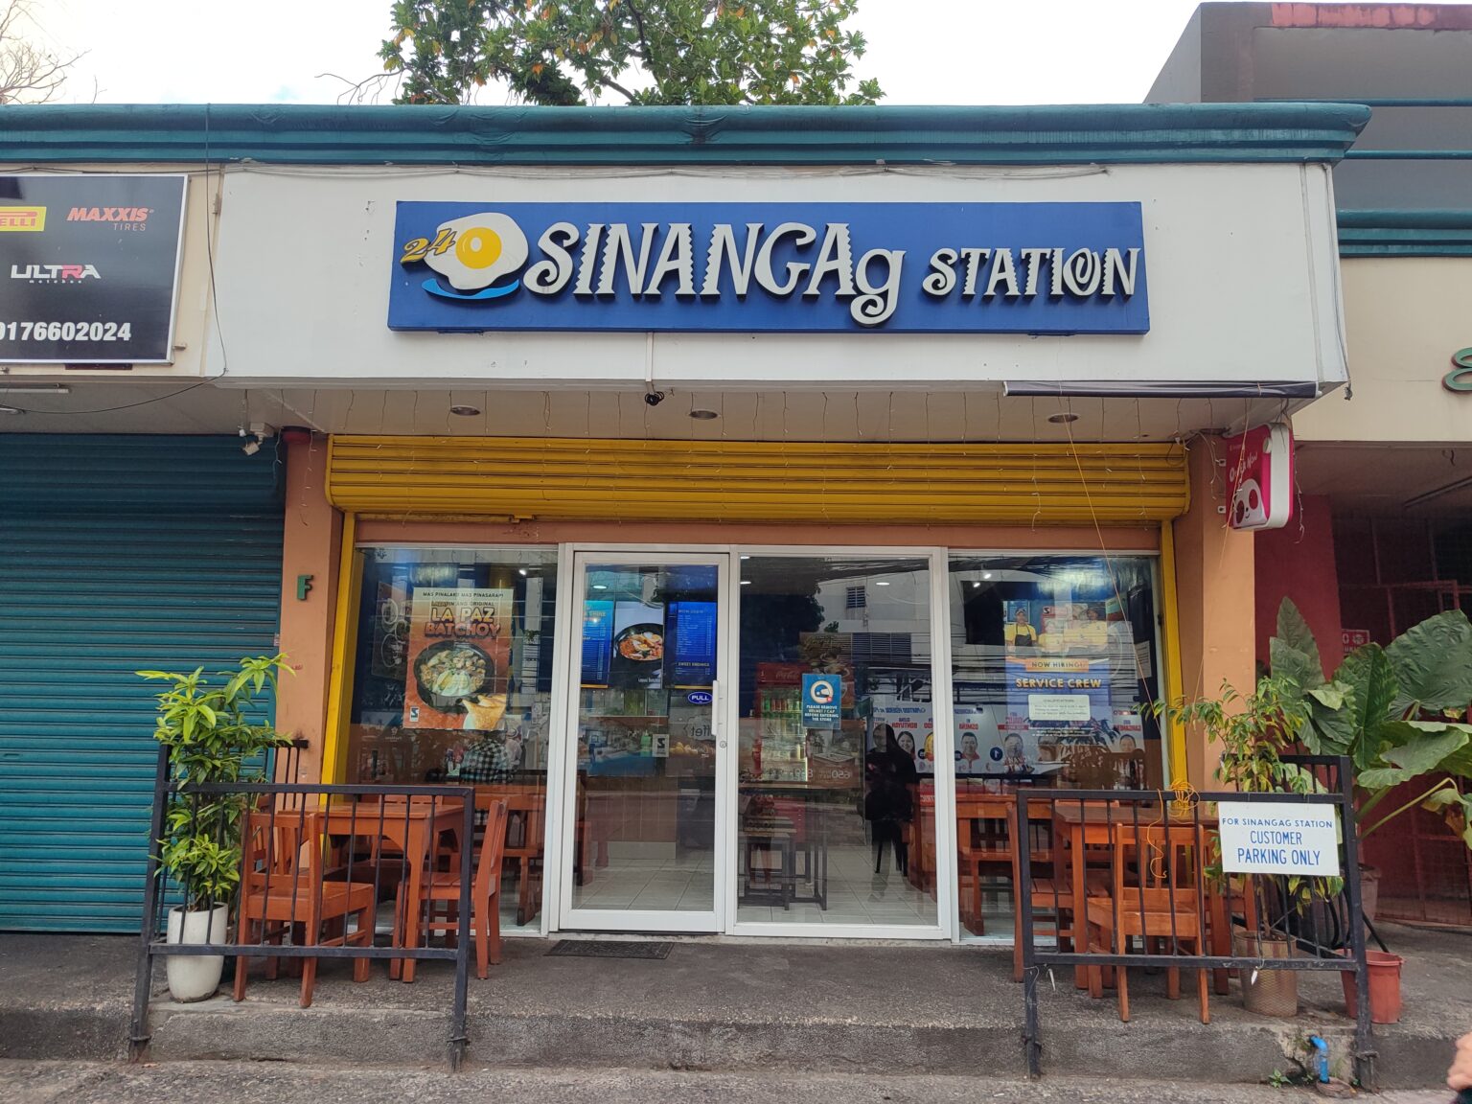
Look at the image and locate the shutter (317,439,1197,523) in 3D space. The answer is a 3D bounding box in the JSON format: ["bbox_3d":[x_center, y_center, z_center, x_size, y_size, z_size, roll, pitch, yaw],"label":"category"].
[{"bbox_3d":[0.113,-0.406,6.064,4.807,0.409,0.323,1,-10,1],"label":"shutter"}]

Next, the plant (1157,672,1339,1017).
[{"bbox_3d":[2.262,1.254,4.687,0.755,1.445,0.647,1,-10,1],"label":"plant"}]

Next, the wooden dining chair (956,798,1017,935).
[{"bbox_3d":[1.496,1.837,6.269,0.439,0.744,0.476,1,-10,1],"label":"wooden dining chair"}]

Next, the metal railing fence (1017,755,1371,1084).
[{"bbox_3d":[1.797,1.522,4.756,1.348,1.229,1.318,1,-10,1],"label":"metal railing fence"}]

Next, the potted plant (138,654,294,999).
[{"bbox_3d":[-2.353,1.183,4.677,0.656,1.447,0.561,1,-10,1],"label":"potted plant"}]

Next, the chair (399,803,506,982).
[{"bbox_3d":[-1.349,1.602,5.148,0.492,0.811,0.381,1,-10,1],"label":"chair"}]

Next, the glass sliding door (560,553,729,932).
[{"bbox_3d":[-0.504,1.053,6.018,0.918,2.104,0.067,1,-10,1],"label":"glass sliding door"}]

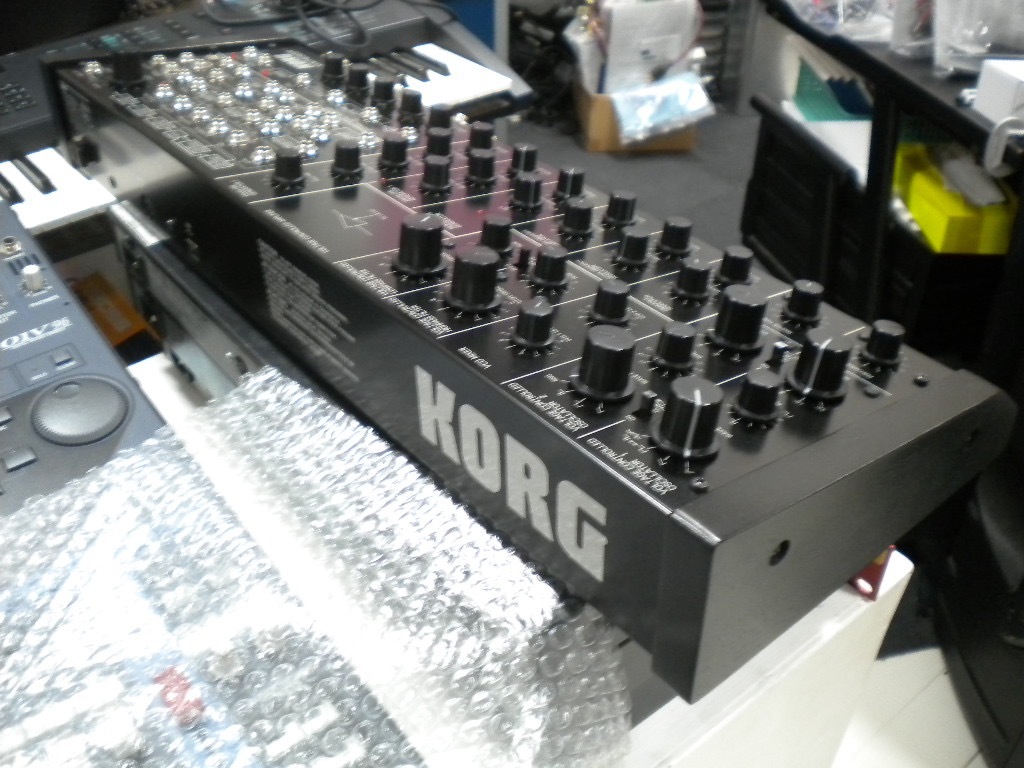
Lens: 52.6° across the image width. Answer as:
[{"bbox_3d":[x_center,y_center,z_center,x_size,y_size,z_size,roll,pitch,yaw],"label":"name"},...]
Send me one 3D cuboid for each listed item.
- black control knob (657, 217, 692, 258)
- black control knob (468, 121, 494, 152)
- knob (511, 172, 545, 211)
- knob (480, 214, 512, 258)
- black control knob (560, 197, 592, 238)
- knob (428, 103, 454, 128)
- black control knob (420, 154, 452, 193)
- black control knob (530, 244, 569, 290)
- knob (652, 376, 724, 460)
[{"bbox_3d":[0.076,-0.069,0.478,0.017,0.013,0.017,0,31,-11],"label":"black control knob"},{"bbox_3d":[-0.017,-0.137,0.578,0.016,0.014,0.016,7,30,0],"label":"black control knob"},{"bbox_3d":[0.008,-0.096,0.511,0.017,0.013,0.017,5,31,-3],"label":"knob"},{"bbox_3d":[-0.007,-0.071,0.492,0.017,0.015,0.017,1,31,-12],"label":"knob"},{"bbox_3d":[0.031,-0.079,0.486,0.017,0.013,0.017,0,31,-11],"label":"black control knob"},{"bbox_3d":[-0.045,-0.164,0.640,0.017,0.015,0.017,1,31,-12],"label":"knob"},{"bbox_3d":[-0.040,-0.113,0.555,0.017,0.015,0.017,1,31,-12],"label":"black control knob"},{"bbox_3d":[0.016,-0.049,0.434,0.017,0.013,0.017,0,31,-11],"label":"black control knob"},{"bbox_3d":[0.058,0.010,0.336,0.023,0.019,0.023,8,31,2],"label":"knob"}]

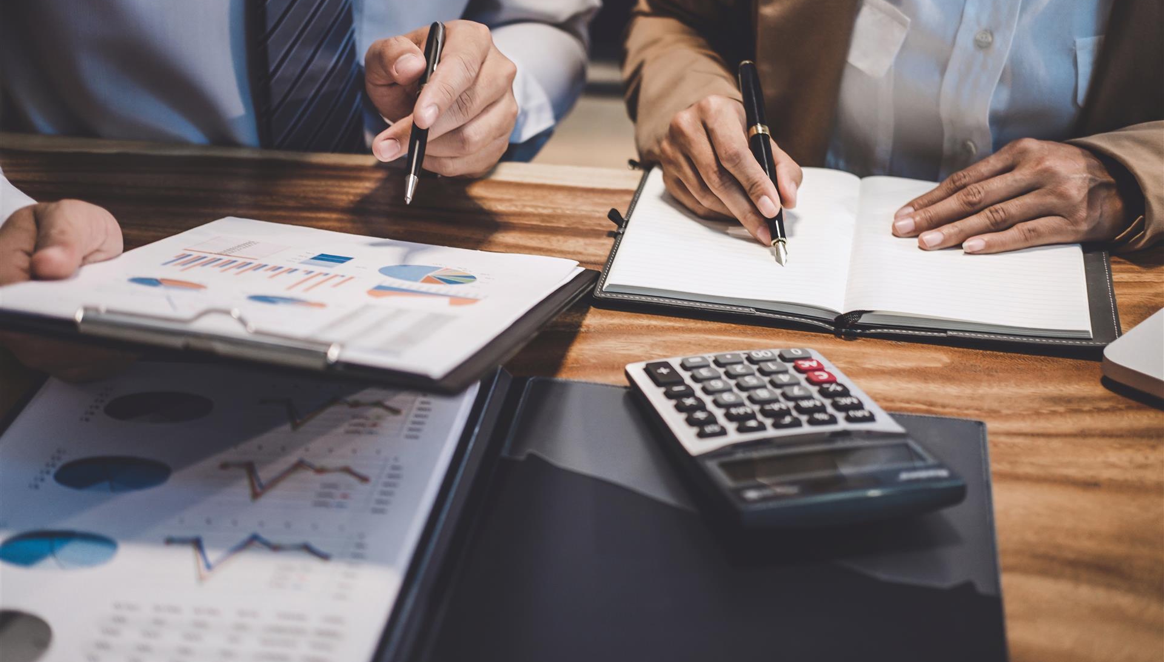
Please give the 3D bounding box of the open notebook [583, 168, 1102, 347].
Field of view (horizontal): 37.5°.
[{"bbox_3d":[0.187,-0.054,1.145,0.325,0.020,0.212,6,28,10],"label":"open notebook"}]

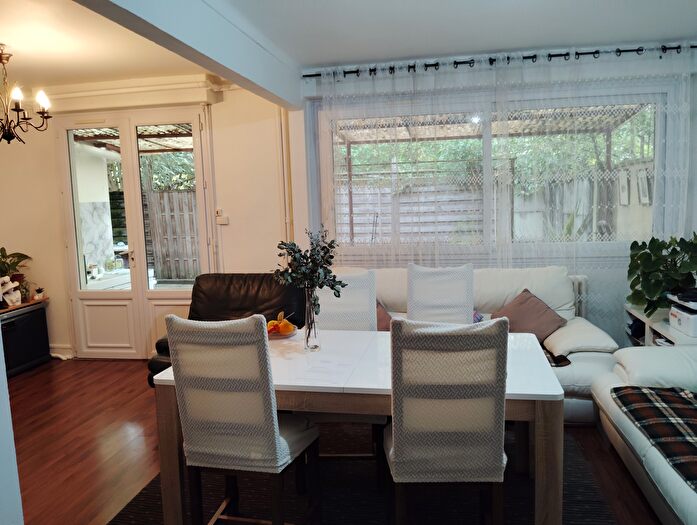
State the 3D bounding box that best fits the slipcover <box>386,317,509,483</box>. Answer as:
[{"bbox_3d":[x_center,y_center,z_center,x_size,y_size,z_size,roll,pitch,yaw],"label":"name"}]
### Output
[{"bbox_3d":[0.361,0.467,2.151,0.440,0.650,0.540,-1,7,4],"label":"slipcover"}]

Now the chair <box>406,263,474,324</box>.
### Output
[{"bbox_3d":[0.507,0.570,3.037,0.450,1.065,0.570,-1,7,7],"label":"chair"}]

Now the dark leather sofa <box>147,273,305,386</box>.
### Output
[{"bbox_3d":[-0.829,0.522,4.620,1.380,0.880,0.870,0,7,11],"label":"dark leather sofa"}]

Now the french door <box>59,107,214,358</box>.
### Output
[{"bbox_3d":[-1.936,-0.229,5.223,1.480,2.300,0.090,0,7,11],"label":"french door"}]

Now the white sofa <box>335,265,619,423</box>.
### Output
[{"bbox_3d":[0.742,0.527,4.074,2.100,0.900,1.000,0,7,11],"label":"white sofa"}]

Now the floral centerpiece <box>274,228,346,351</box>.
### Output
[{"bbox_3d":[-0.183,0.131,2.645,0.330,0.563,0.300,0,7,11],"label":"floral centerpiece"}]

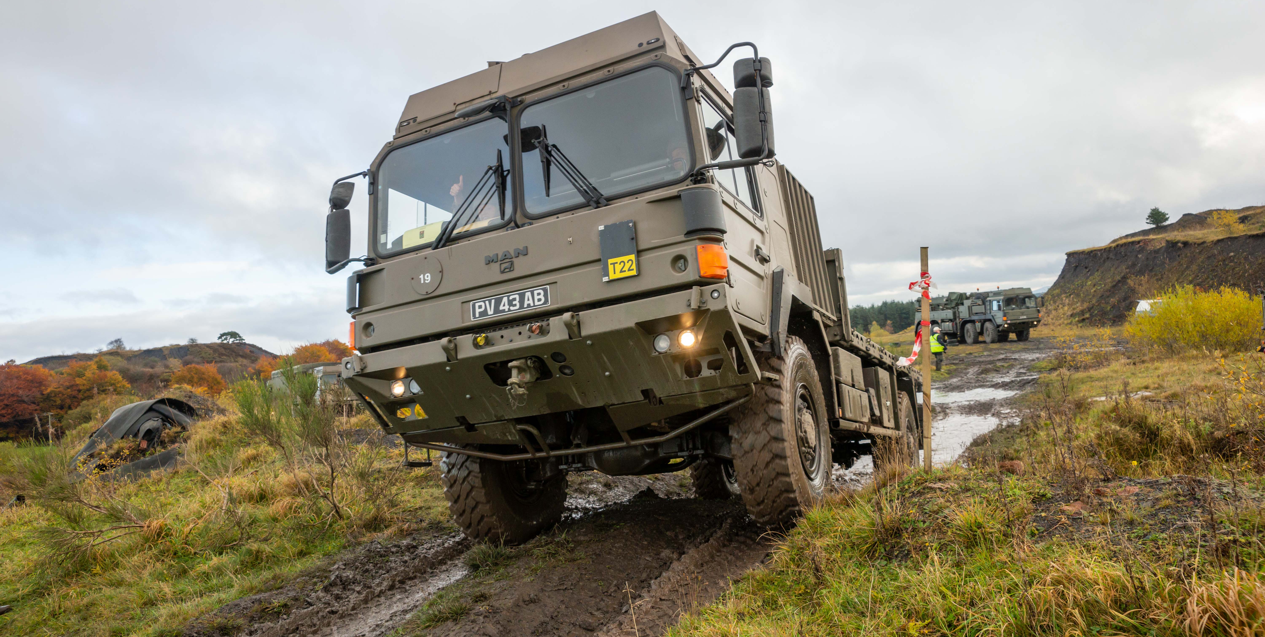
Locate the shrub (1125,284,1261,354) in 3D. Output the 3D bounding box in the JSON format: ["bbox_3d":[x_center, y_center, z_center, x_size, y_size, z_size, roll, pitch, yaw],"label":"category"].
[{"bbox_3d":[23.236,0.041,35.000,4.900,2.900,4.200,-2,-1,34],"label":"shrub"}]

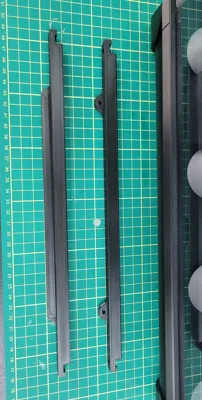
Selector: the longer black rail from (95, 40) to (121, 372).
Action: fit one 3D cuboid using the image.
[{"bbox_3d":[0.006,0.009,0.298,0.022,0.011,0.325,-1,92,-14],"label":"longer black rail"}]

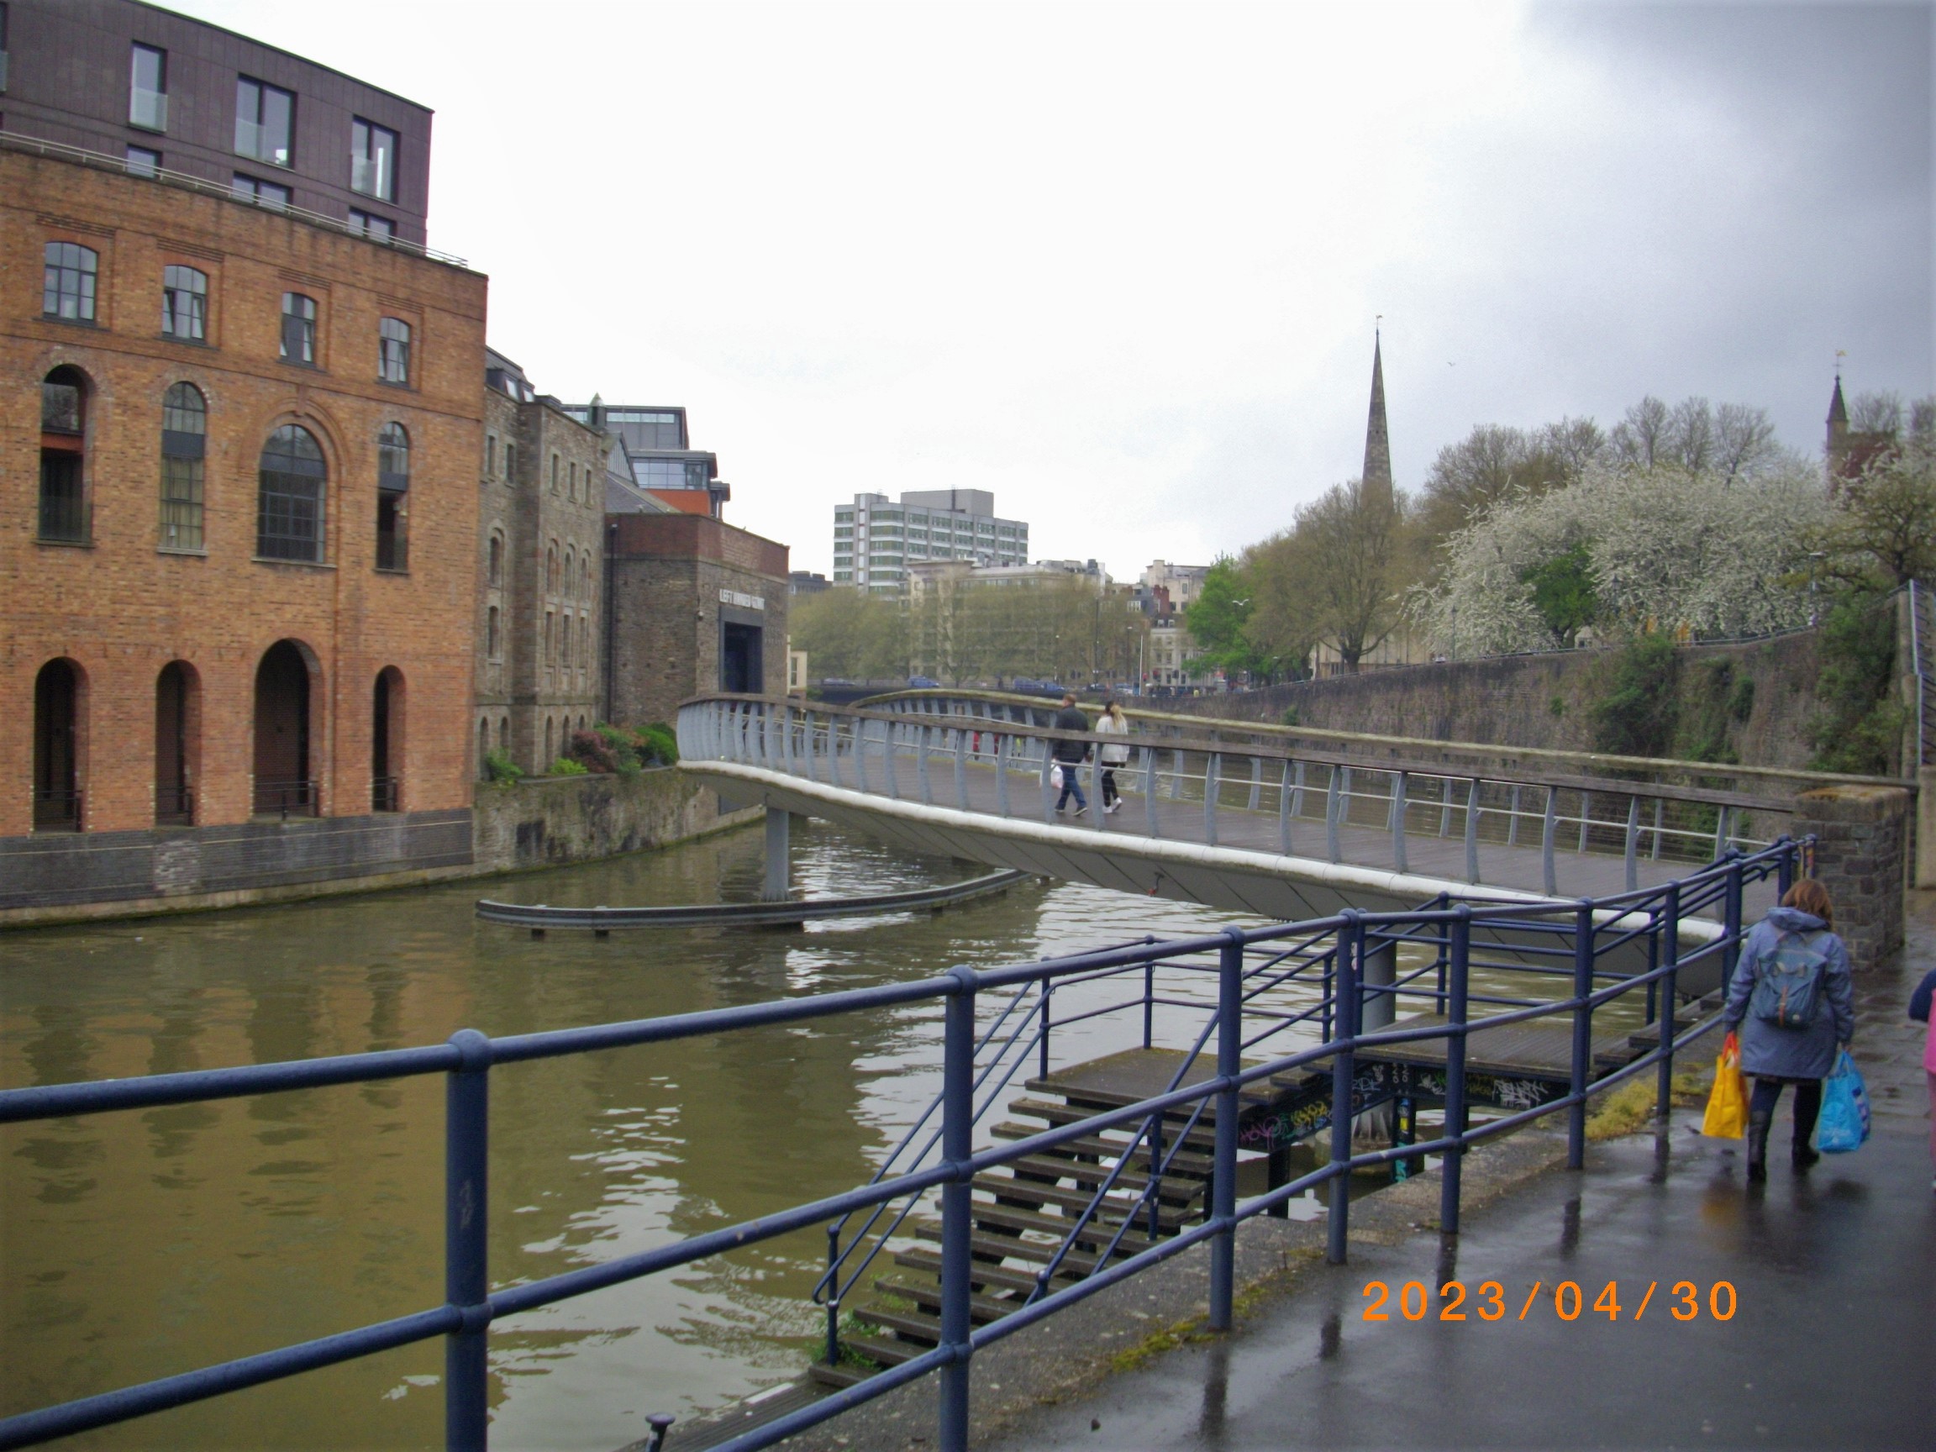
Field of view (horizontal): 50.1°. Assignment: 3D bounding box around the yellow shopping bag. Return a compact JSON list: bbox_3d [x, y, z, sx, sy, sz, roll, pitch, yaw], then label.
[{"bbox_3d":[3.943,1.871,10.800,0.200,0.555,0.310,1,1,15],"label":"yellow shopping bag"}]

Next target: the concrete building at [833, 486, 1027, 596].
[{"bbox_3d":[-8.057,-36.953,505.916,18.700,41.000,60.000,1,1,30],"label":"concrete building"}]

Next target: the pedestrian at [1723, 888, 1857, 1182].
[{"bbox_3d":[4.278,1.583,10.800,0.680,1.550,0.500,1,1,22],"label":"pedestrian"}]

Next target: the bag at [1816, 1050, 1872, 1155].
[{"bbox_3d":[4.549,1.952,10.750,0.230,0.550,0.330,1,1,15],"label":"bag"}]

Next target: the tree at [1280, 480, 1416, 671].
[{"bbox_3d":[30.881,-12.218,168.000,11.300,15.500,11.300,1,1,0],"label":"tree"}]

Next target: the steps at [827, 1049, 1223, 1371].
[{"bbox_3d":[1.127,4.159,17.429,2.183,1.951,4.902,2,1,37],"label":"steps"}]

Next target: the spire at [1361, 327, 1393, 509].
[{"bbox_3d":[68.730,-51.358,347.000,5.700,31.000,5.700,1,1,30],"label":"spire"}]

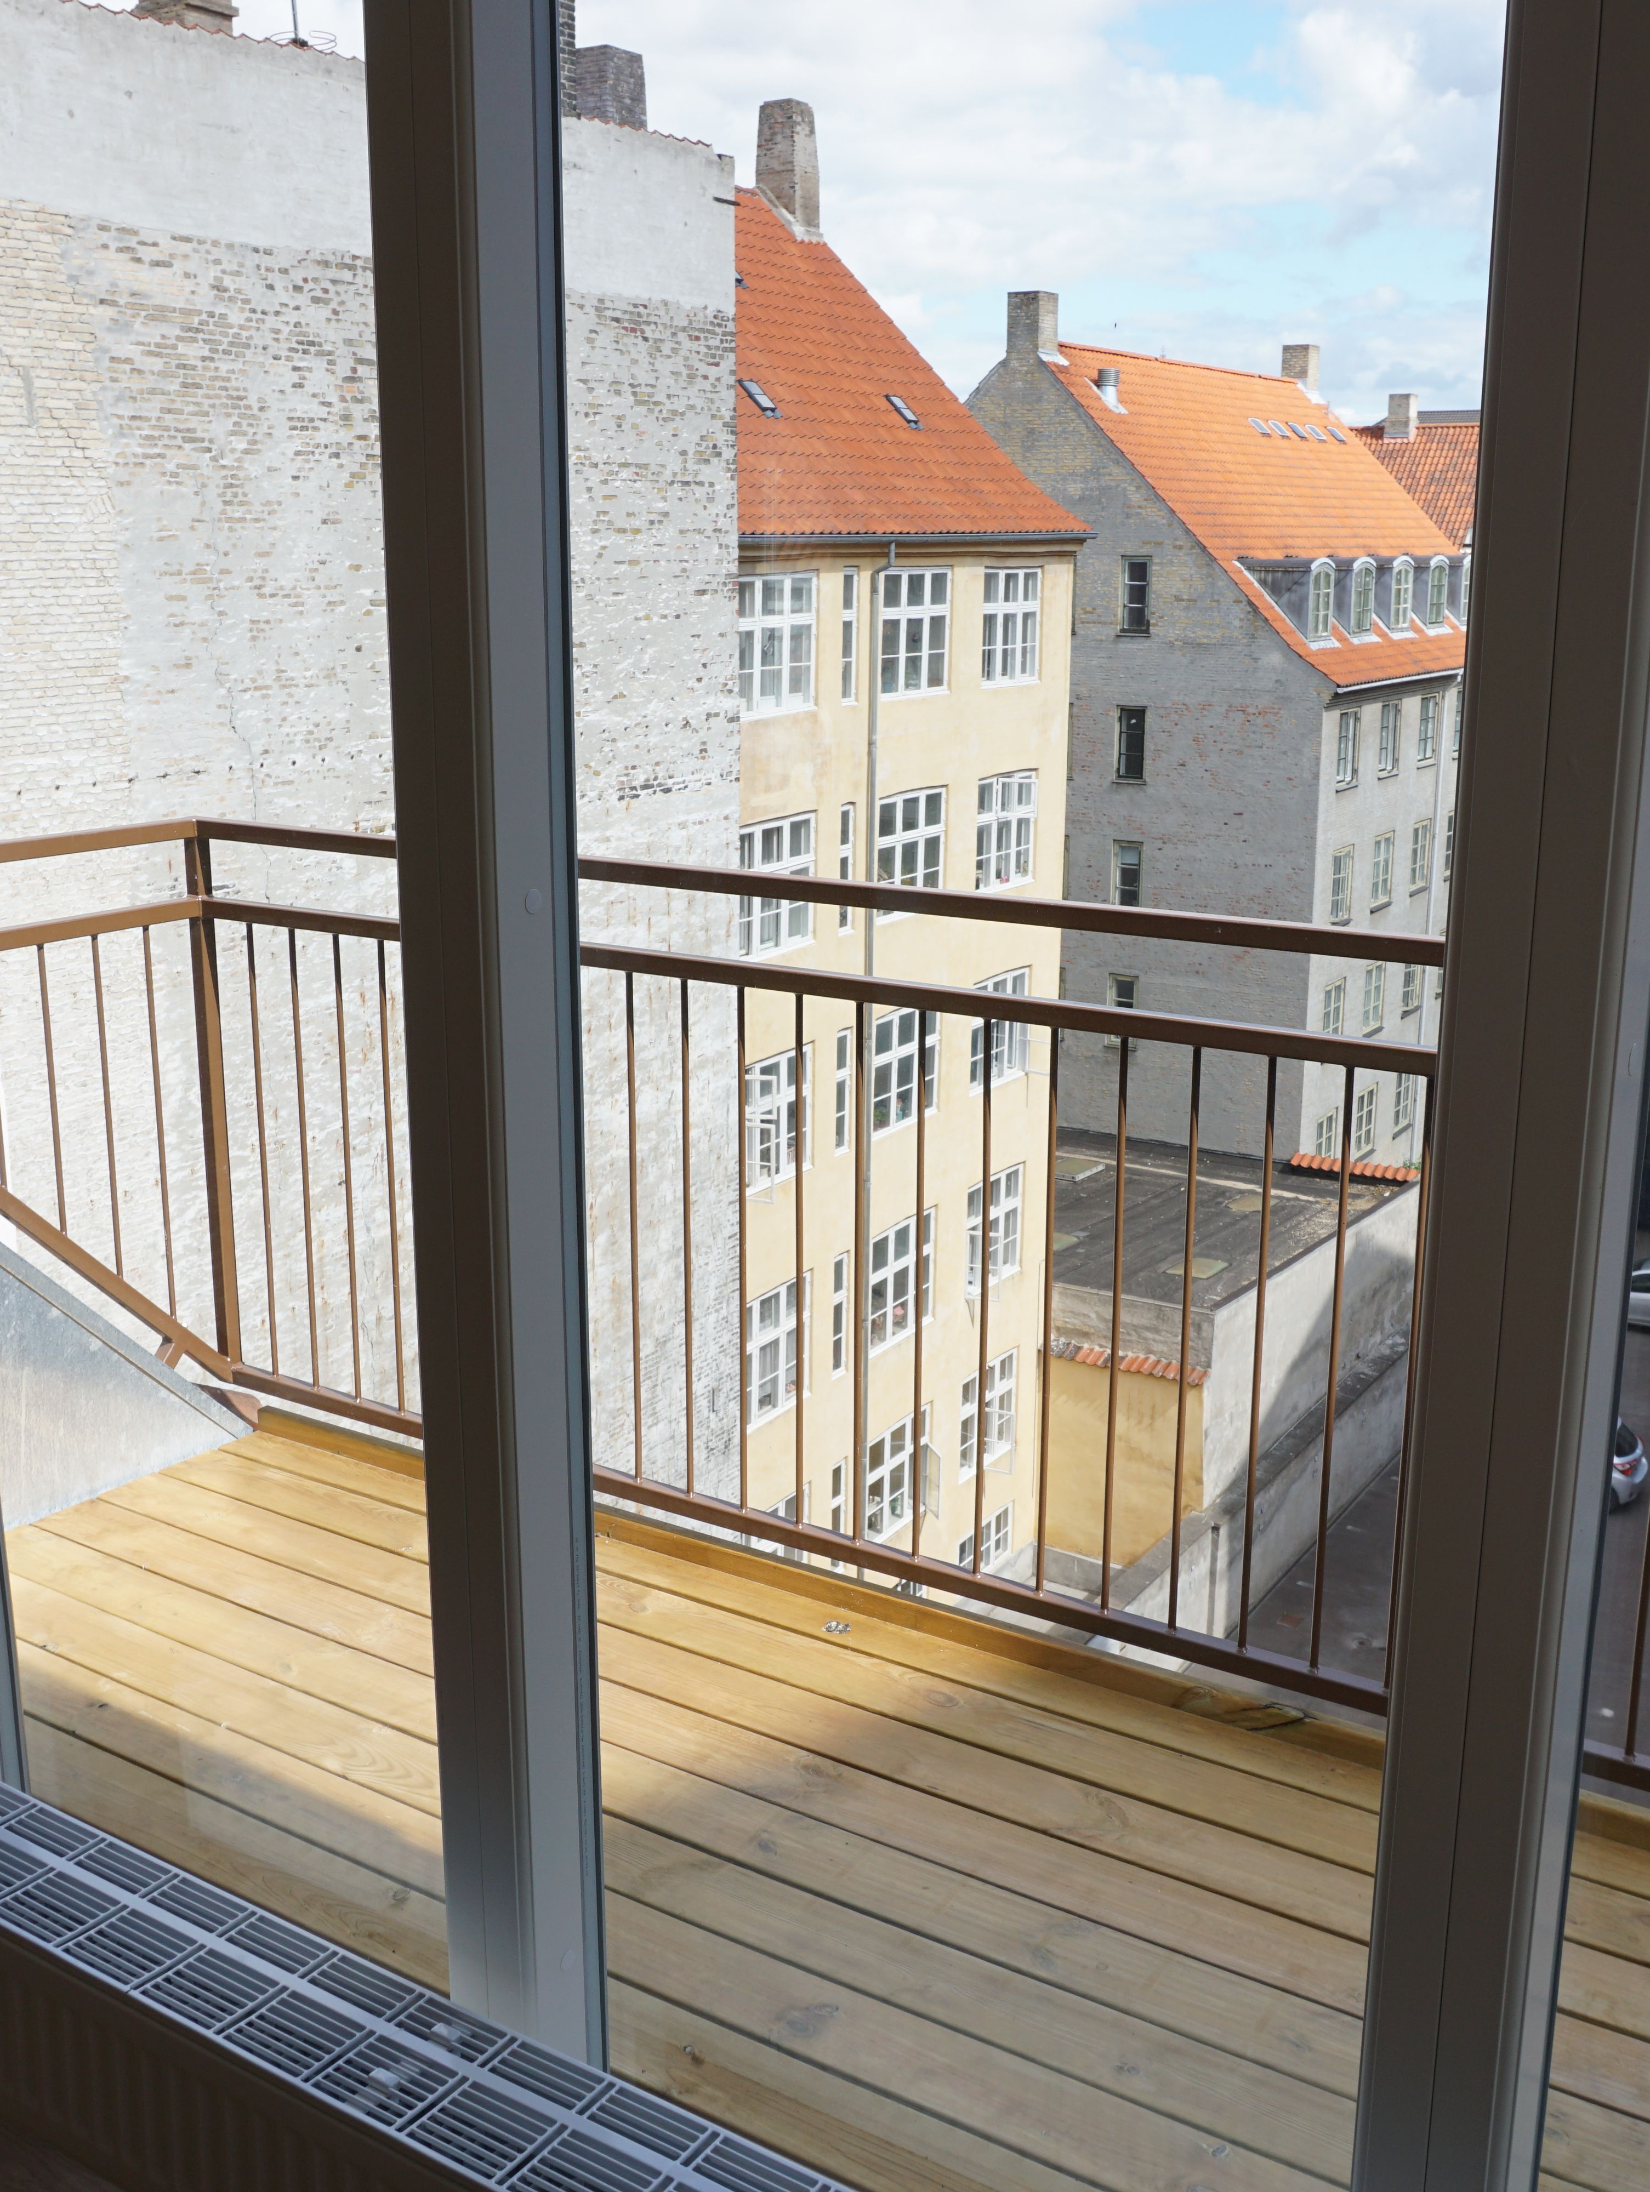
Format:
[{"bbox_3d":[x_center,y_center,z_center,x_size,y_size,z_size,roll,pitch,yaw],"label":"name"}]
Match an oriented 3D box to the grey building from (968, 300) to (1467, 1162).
[{"bbox_3d":[8.271,-6.612,50.960,12.600,21.300,15.000,9,17,31],"label":"grey building"}]

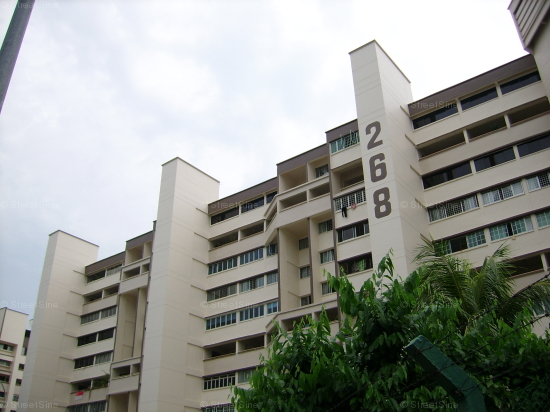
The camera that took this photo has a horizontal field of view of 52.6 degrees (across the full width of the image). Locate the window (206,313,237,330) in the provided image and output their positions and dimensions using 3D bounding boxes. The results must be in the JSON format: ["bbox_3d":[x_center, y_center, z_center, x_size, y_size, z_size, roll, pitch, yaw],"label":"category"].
[{"bbox_3d":[-5.124,11.048,53.063,3.869,1.079,0.150,-21,-34,32],"label":"window"}]

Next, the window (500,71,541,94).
[{"bbox_3d":[17.394,-8.708,39.429,2.601,0.927,0.130,-21,-34,32],"label":"window"}]

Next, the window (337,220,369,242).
[{"bbox_3d":[5.902,1.932,41.875,2.710,1.160,0.200,-21,-35,32],"label":"window"}]

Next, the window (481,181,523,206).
[{"bbox_3d":[15.227,-0.796,37.146,2.691,0.984,0.130,-21,-34,32],"label":"window"}]

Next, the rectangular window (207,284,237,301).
[{"bbox_3d":[-5.012,8.224,52.642,3.781,1.113,0.200,-20,-33,32],"label":"rectangular window"}]

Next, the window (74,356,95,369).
[{"bbox_3d":[-23.287,19.202,68.075,3.849,1.120,0.150,-21,-34,32],"label":"window"}]

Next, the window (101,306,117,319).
[{"bbox_3d":[-19.797,12.768,66.283,2.742,1.022,0.130,-21,-34,32],"label":"window"}]

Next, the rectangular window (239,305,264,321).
[{"bbox_3d":[-2.038,9.566,49.440,2.778,1.013,0.200,-20,-33,32],"label":"rectangular window"}]

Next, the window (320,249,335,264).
[{"bbox_3d":[4.579,4.317,47.305,1.527,1.039,0.150,-21,-34,32],"label":"window"}]

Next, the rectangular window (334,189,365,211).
[{"bbox_3d":[5.857,-0.421,43.181,2.720,1.050,0.200,-21,-35,32],"label":"rectangular window"}]

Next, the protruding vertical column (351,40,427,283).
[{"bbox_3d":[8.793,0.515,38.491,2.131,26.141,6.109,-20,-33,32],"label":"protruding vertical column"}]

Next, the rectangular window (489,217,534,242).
[{"bbox_3d":[14.993,1.477,35.233,2.830,0.990,0.200,-21,-35,32],"label":"rectangular window"}]

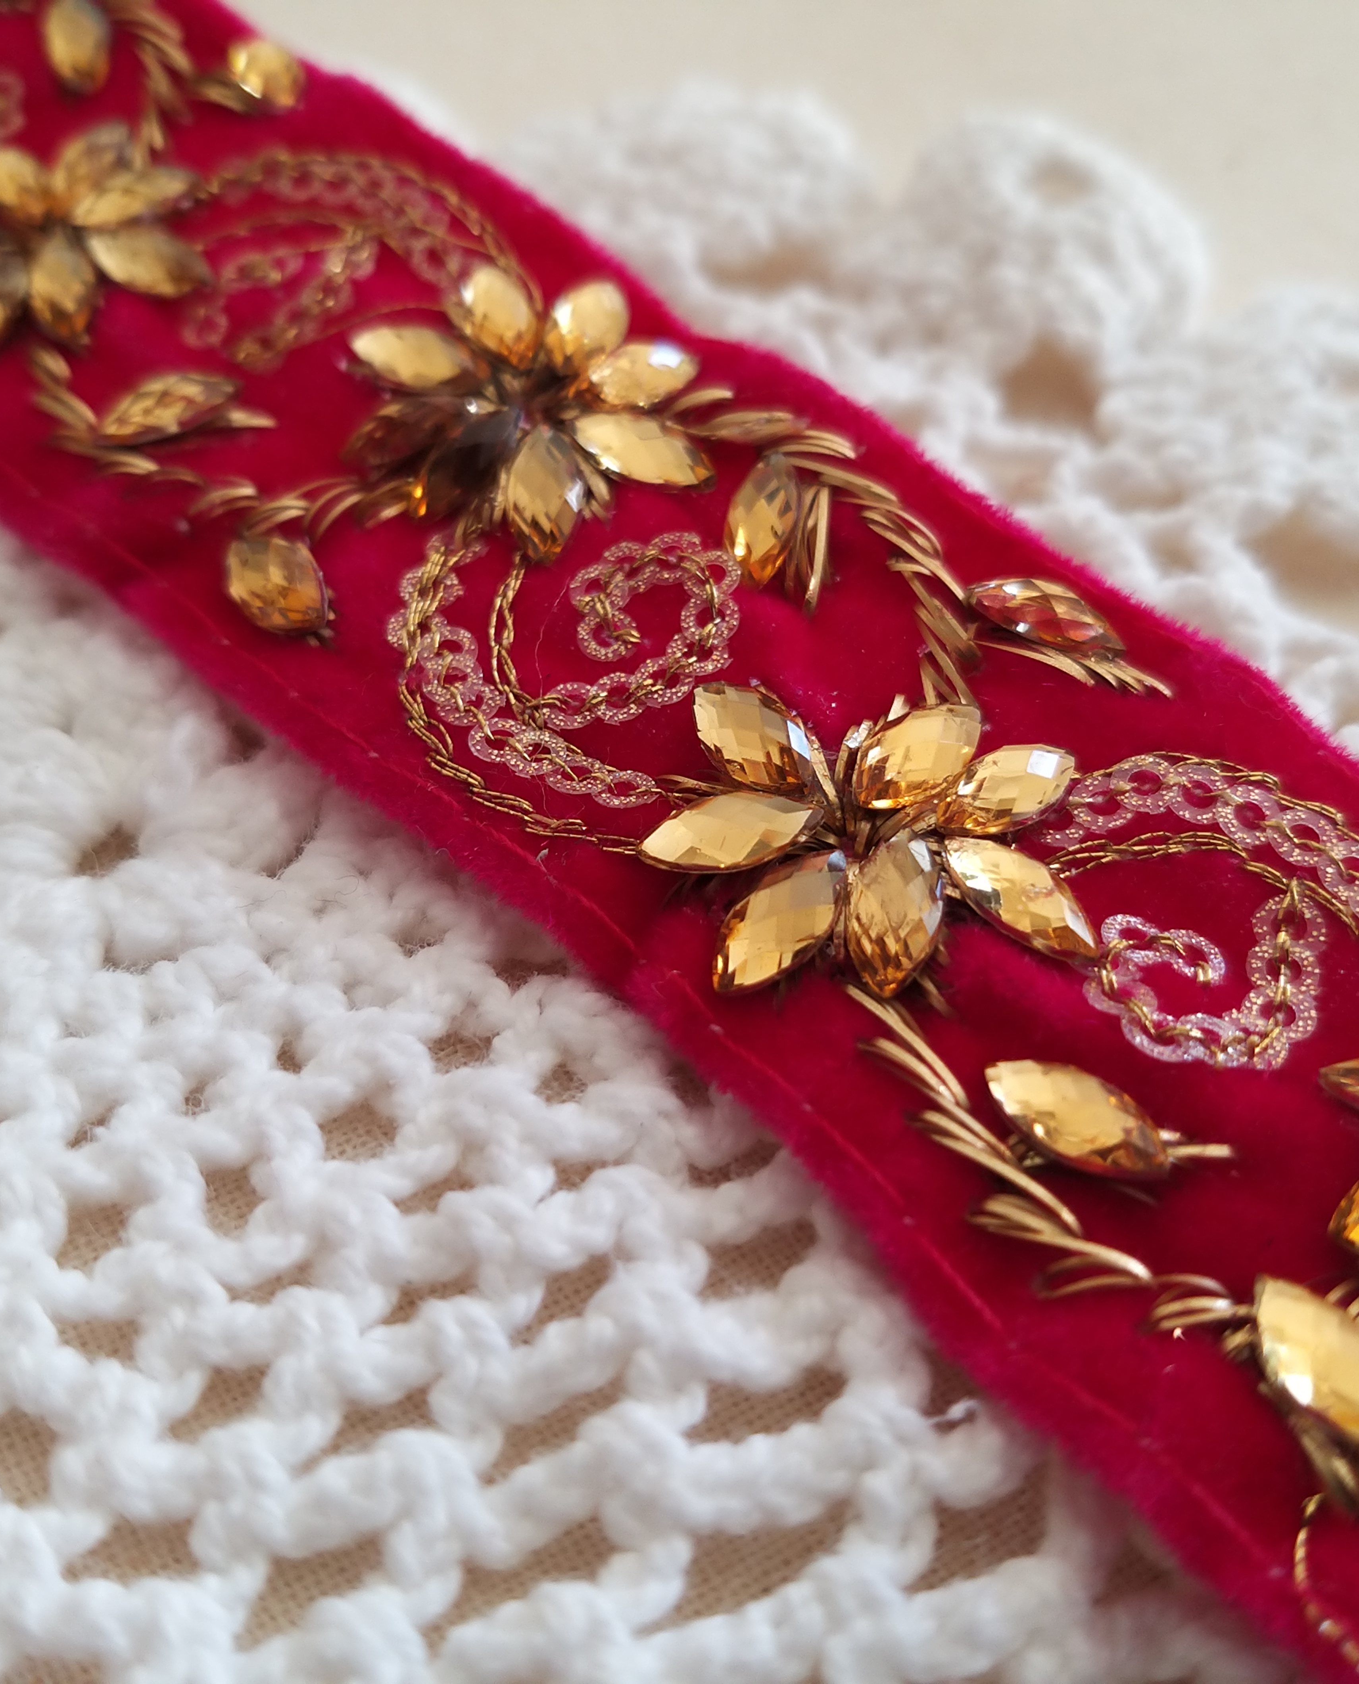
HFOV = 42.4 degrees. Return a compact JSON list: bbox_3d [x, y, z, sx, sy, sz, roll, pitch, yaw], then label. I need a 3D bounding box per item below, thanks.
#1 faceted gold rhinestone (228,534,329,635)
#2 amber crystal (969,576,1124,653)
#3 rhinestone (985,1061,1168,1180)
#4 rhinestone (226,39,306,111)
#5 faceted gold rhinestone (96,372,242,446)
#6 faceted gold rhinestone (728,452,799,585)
[{"bbox_3d":[-0.026,-0.017,0.113,0.005,0.004,0.011,-38,50,-16],"label":"faceted gold rhinestone"},{"bbox_3d":[0.024,-0.015,0.112,0.011,0.004,0.005,20,42,9],"label":"amber crystal"},{"bbox_3d":[0.022,0.015,0.095,0.011,0.004,0.005,29,70,15],"label":"rhinestone"},{"bbox_3d":[-0.033,-0.062,0.139,0.005,0.004,0.010,-36,56,-21],"label":"rhinestone"},{"bbox_3d":[-0.036,-0.030,0.121,0.010,0.004,0.005,-26,45,-10],"label":"faceted gold rhinestone"},{"bbox_3d":[0.006,-0.022,0.116,0.005,0.004,0.011,7,63,6],"label":"faceted gold rhinestone"}]

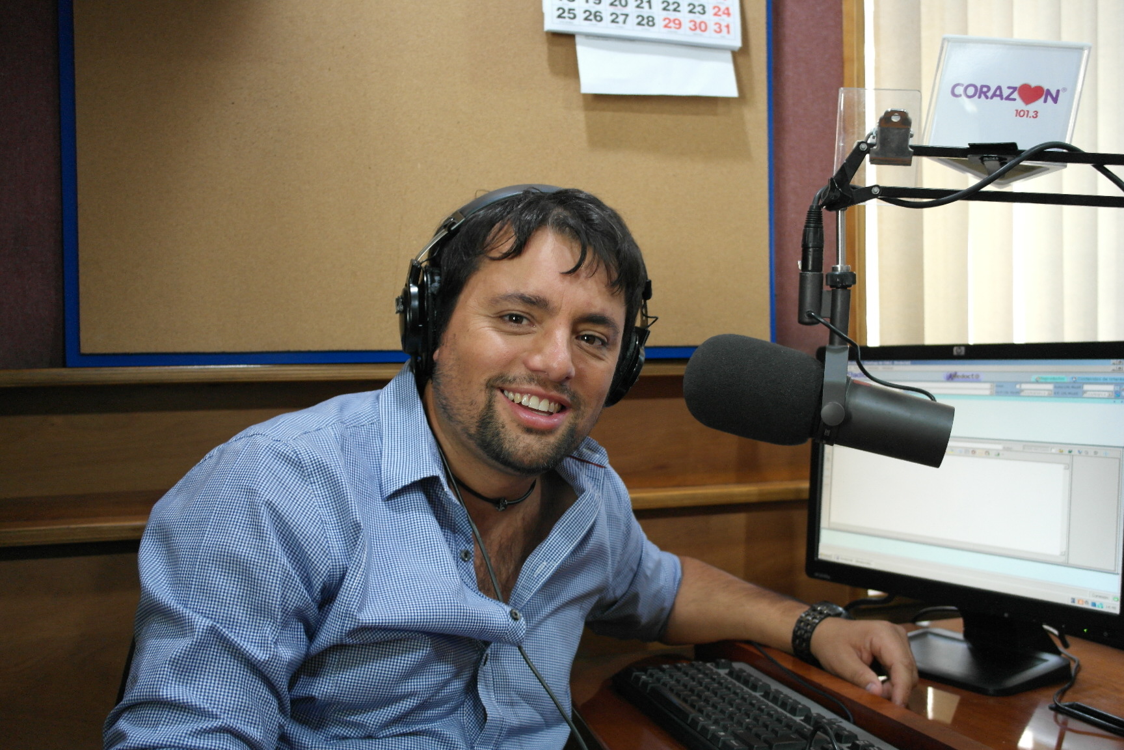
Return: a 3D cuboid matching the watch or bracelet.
[{"bbox_3d":[0.293,0.290,1.252,0.041,0.066,0.071,11,-15,47],"label":"watch or bracelet"}]

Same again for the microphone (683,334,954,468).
[{"bbox_3d":[0.238,0.026,1.066,0.250,0.099,0.097,14,5,13],"label":"microphone"}]

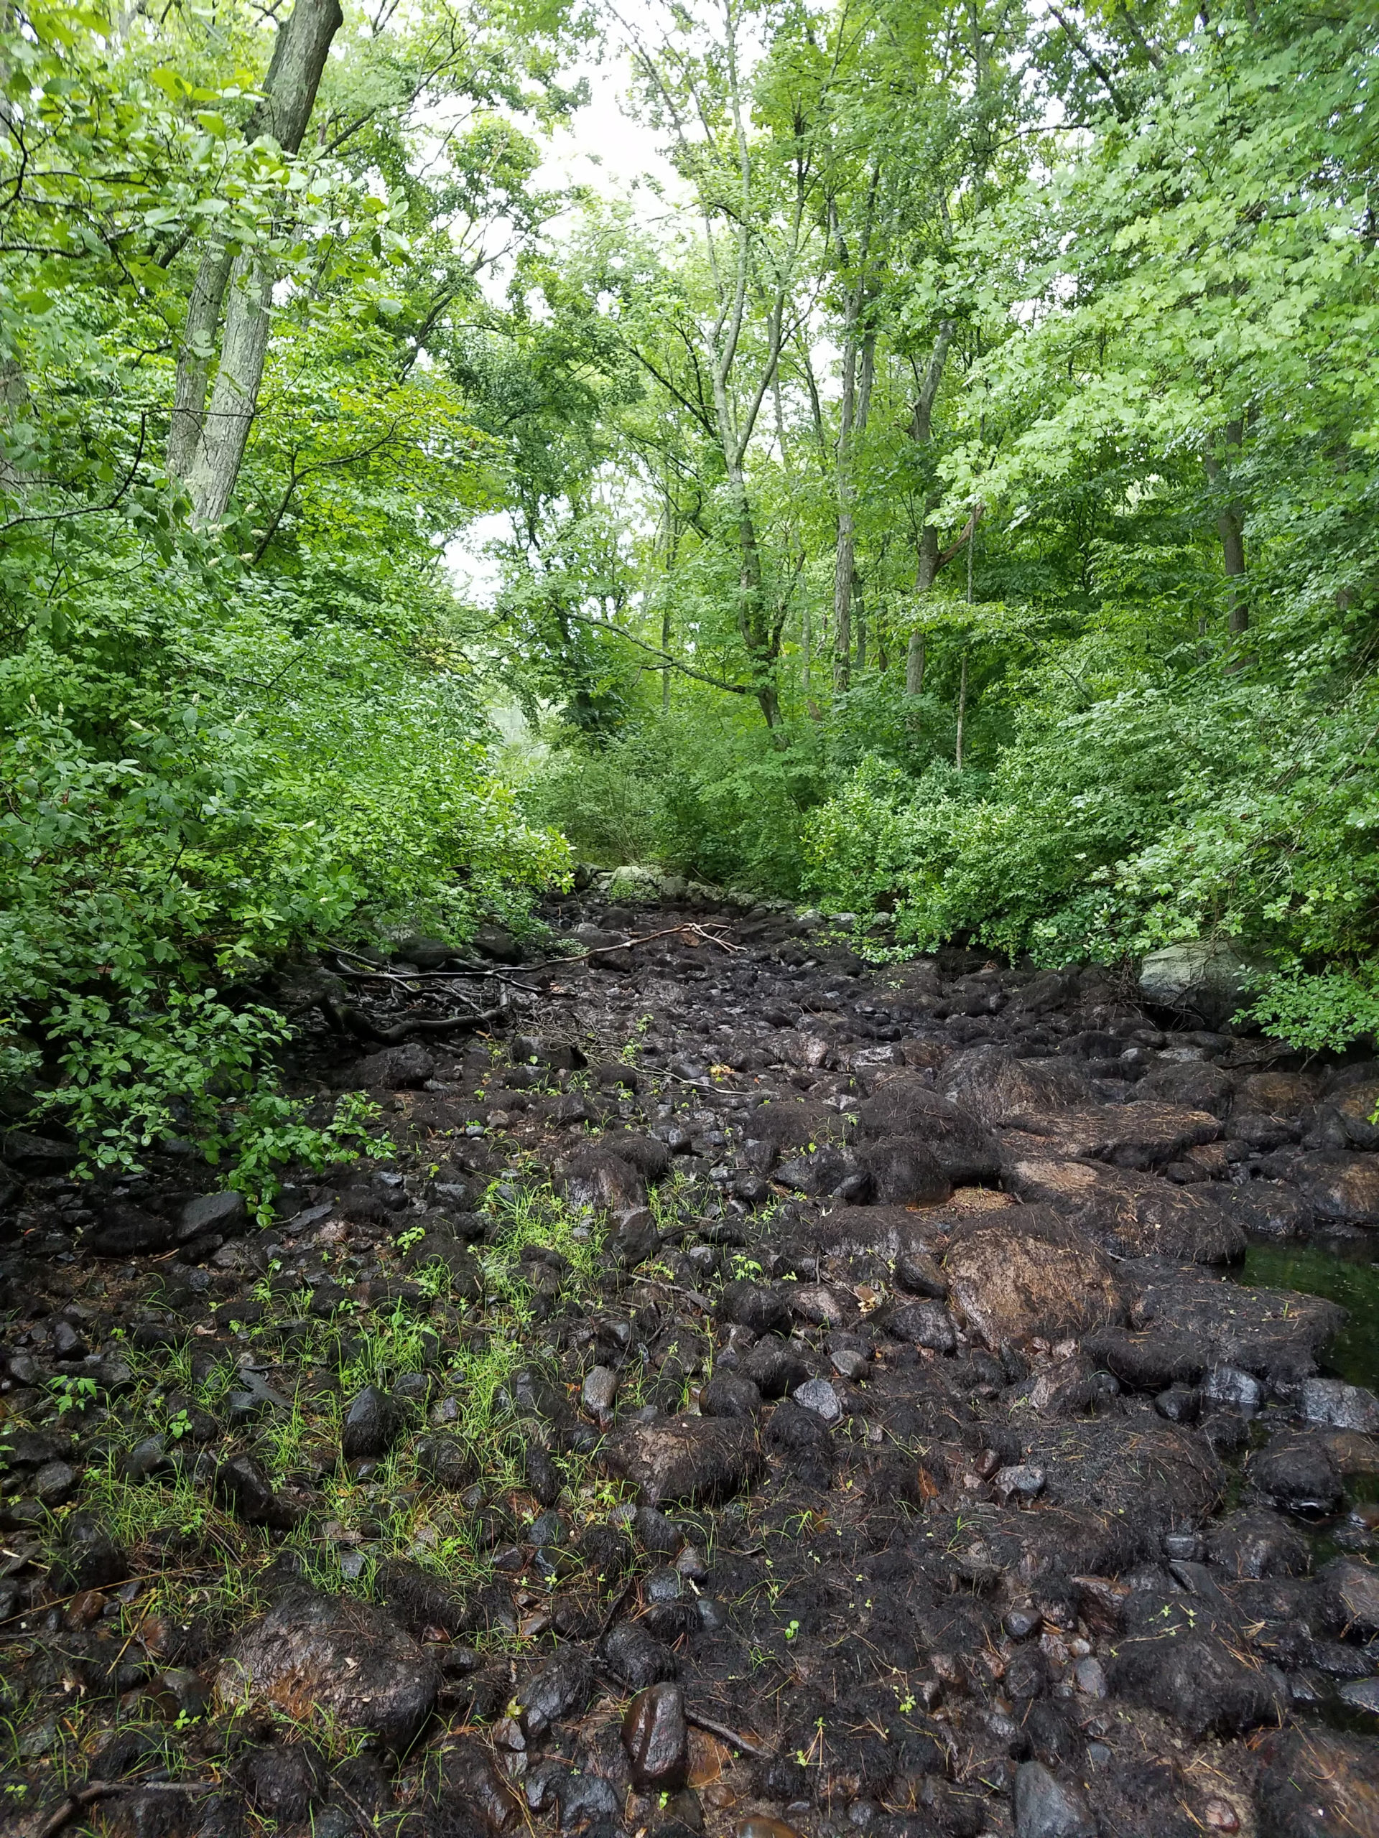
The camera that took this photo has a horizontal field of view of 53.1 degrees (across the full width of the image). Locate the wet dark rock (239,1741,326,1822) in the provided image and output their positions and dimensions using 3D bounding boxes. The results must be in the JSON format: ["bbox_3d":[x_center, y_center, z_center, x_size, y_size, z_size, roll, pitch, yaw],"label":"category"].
[{"bbox_3d":[-0.629,1.329,2.127,0.129,0.084,0.116,0,4,0],"label":"wet dark rock"}]

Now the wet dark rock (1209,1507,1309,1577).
[{"bbox_3d":[1.121,1.234,2.729,0.194,0.101,0.155,2,5,22],"label":"wet dark rock"}]

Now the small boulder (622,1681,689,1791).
[{"bbox_3d":[-0.054,1.279,2.166,0.105,0.108,0.173,1,5,0],"label":"small boulder"}]

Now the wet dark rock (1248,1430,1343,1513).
[{"bbox_3d":[1.349,1.234,3.079,0.190,0.164,0.162,0,4,0],"label":"wet dark rock"}]

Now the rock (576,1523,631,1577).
[{"bbox_3d":[-0.173,1.271,2.781,0.112,0.092,0.101,0,4,0],"label":"rock"}]

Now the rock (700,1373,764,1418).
[{"bbox_3d":[0.109,1.216,3.506,0.164,0.105,0.139,0,4,0],"label":"rock"}]

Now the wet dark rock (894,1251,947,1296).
[{"bbox_3d":[0.752,1.129,4.397,0.197,0.138,0.158,0,4,0],"label":"wet dark rock"}]

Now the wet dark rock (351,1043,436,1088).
[{"bbox_3d":[-1.726,0.856,8.043,0.504,0.242,0.397,0,4,0],"label":"wet dark rock"}]

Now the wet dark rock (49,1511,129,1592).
[{"bbox_3d":[-1.142,1.202,2.626,0.135,0.126,0.149,-2,5,-23],"label":"wet dark rock"}]

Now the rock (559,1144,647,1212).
[{"bbox_3d":[-0.314,0.949,5.032,0.319,0.225,0.287,0,5,-4],"label":"rock"}]

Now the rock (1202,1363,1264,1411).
[{"bbox_3d":[1.434,1.235,3.644,0.156,0.114,0.109,0,4,0],"label":"rock"}]

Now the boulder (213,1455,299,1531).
[{"bbox_3d":[-0.904,1.199,2.893,0.171,0.130,0.120,3,5,25],"label":"boulder"}]

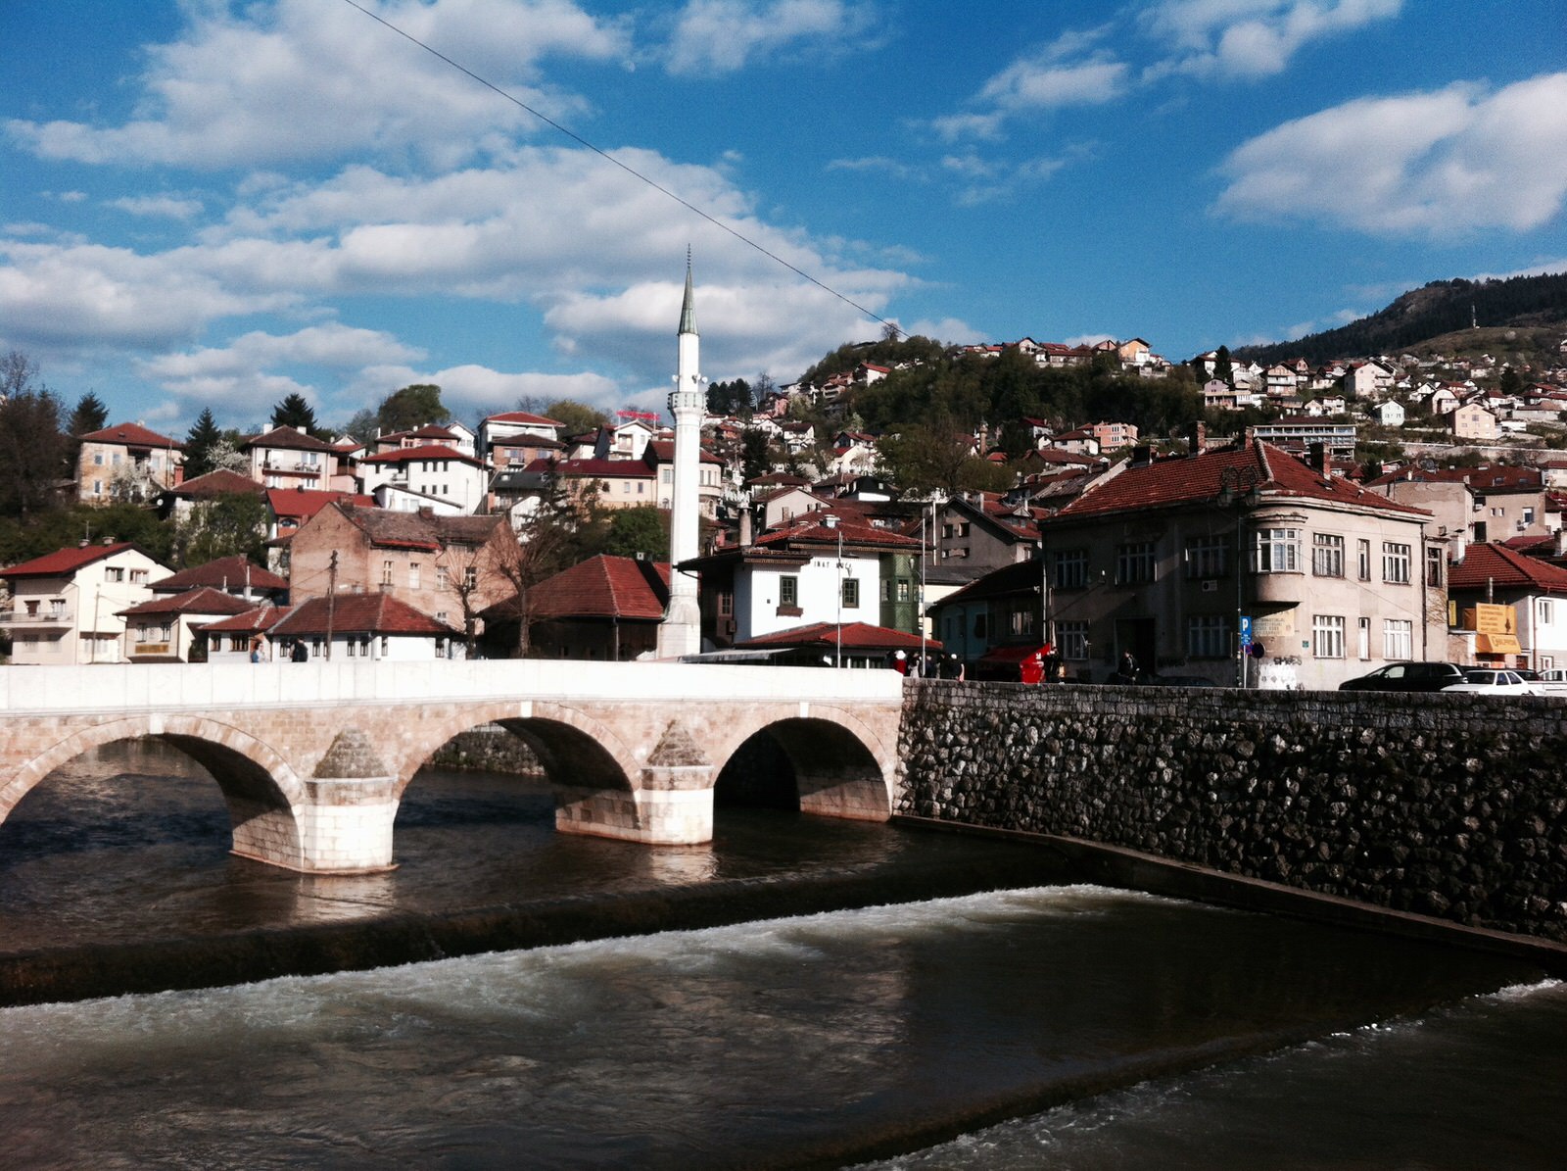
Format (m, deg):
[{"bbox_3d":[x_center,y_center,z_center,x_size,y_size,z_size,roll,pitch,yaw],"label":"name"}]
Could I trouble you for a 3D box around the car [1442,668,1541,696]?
[{"bbox_3d":[24.500,3.650,55.000,4.250,1.400,1.680,2,-3,-37],"label":"car"}]

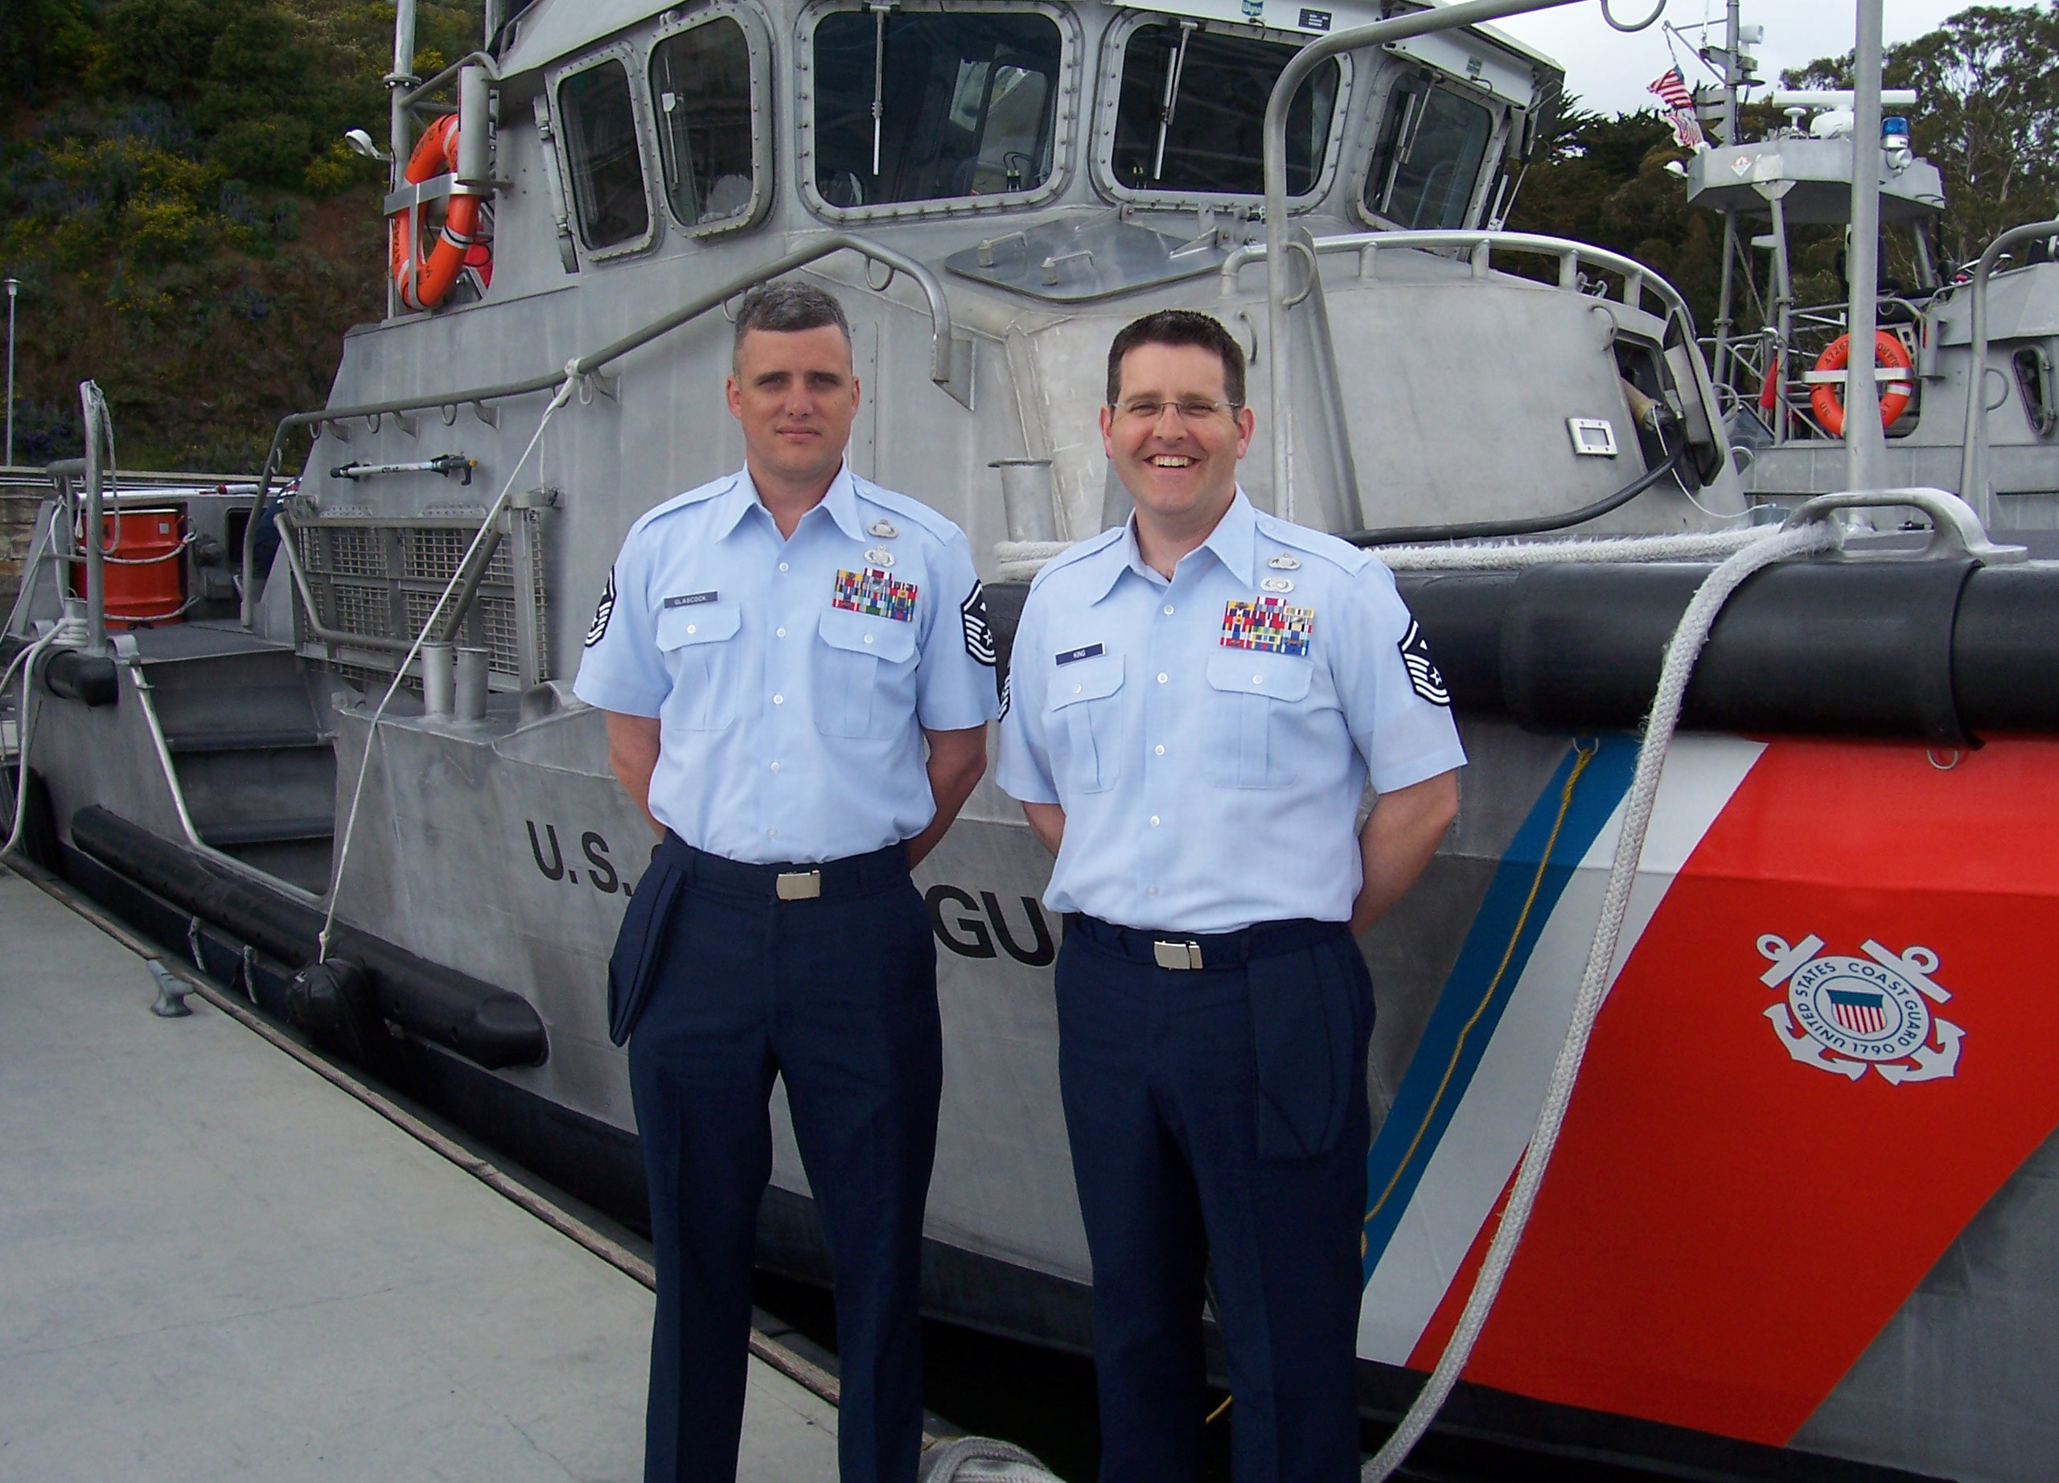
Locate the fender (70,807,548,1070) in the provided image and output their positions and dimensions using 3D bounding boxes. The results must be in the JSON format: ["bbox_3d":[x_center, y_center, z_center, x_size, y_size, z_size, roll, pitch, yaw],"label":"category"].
[{"bbox_3d":[-2.879,0.579,7.400,0.220,0.220,4.900,-4,7,-37],"label":"fender"}]

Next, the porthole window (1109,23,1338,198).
[{"bbox_3d":[0.555,-1.775,5.700,0.700,0.480,0.070,-2,17,-24],"label":"porthole window"}]

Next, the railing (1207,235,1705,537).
[{"bbox_3d":[1.213,-0.977,5.400,1.750,0.650,0.550,-4,7,-37],"label":"railing"}]

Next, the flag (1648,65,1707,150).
[{"bbox_3d":[5.122,-5.008,16.000,0.450,0.680,0.200,4,6,30],"label":"flag"}]

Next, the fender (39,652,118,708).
[{"bbox_3d":[-4.423,-0.288,9.400,0.250,0.250,0.700,-4,7,-37],"label":"fender"}]

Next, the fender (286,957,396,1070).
[{"bbox_3d":[-2.076,0.959,6.155,0.310,0.580,0.310,-4,7,-37],"label":"fender"}]

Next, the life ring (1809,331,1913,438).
[{"bbox_3d":[5.927,-2.549,14.400,0.760,0.760,0.120,4,6,28],"label":"life ring"}]

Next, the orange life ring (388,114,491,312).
[{"bbox_3d":[-2.280,-2.038,7.800,0.120,0.760,0.760,-4,7,-40],"label":"orange life ring"}]

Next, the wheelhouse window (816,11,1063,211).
[{"bbox_3d":[-0.261,-1.753,5.600,0.710,0.550,0.070,1,14,2],"label":"wheelhouse window"}]

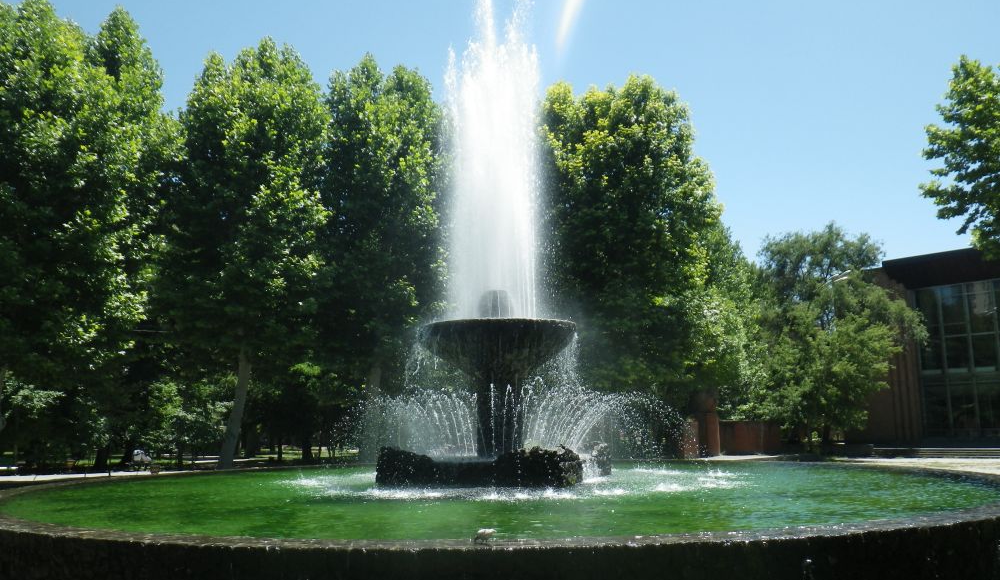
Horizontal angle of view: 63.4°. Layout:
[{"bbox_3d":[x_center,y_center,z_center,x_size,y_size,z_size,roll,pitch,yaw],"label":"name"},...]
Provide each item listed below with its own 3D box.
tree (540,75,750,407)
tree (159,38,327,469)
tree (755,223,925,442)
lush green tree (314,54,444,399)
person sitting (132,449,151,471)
[{"bbox_3d":[7.572,-1.567,45.751,10.300,21.790,10.000,-1,-10,0],"label":"tree"},{"bbox_3d":[-12.685,-2.178,41.025,8.200,22.000,8.200,-1,-10,0],"label":"tree"},{"bbox_3d":[17.522,2.673,42.660,9.000,12.100,8.500,-1,-10,0],"label":"tree"},{"bbox_3d":[-6.465,-2.054,44.003,7.400,22.570,7.400,-1,-10,0],"label":"lush green tree"},{"bbox_3d":[-16.565,7.854,37.474,0.650,1.150,0.750,5,-11,-30],"label":"person sitting"}]

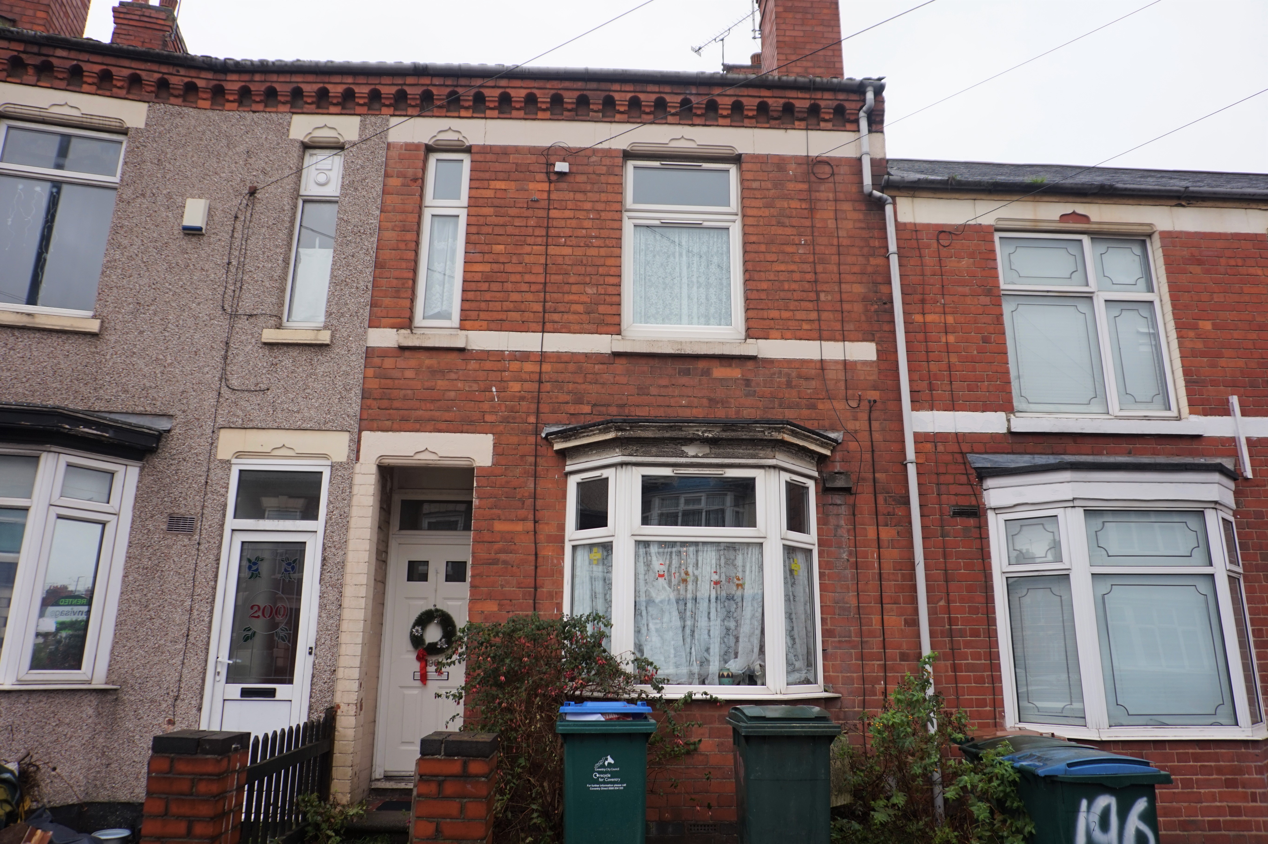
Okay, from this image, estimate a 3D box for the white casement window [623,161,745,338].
[{"bbox_3d":[0.441,-1.549,7.644,1.064,1.742,0.100,1,-16,-2],"label":"white casement window"}]

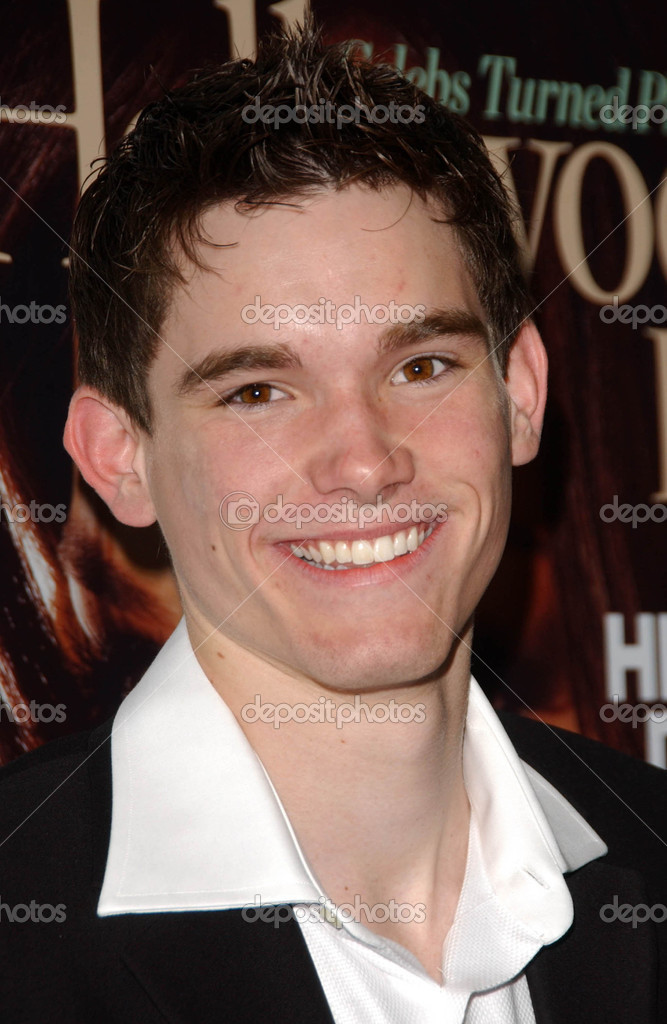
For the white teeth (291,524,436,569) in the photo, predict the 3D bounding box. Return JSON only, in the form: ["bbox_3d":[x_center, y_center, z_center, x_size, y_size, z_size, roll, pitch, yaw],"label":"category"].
[{"bbox_3d":[0.012,0.013,2.765,0.056,0.015,0.024,-8,0,-12],"label":"white teeth"}]

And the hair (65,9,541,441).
[{"bbox_3d":[-0.017,-0.105,2.850,0.178,0.175,0.205,-8,0,-12],"label":"hair"}]

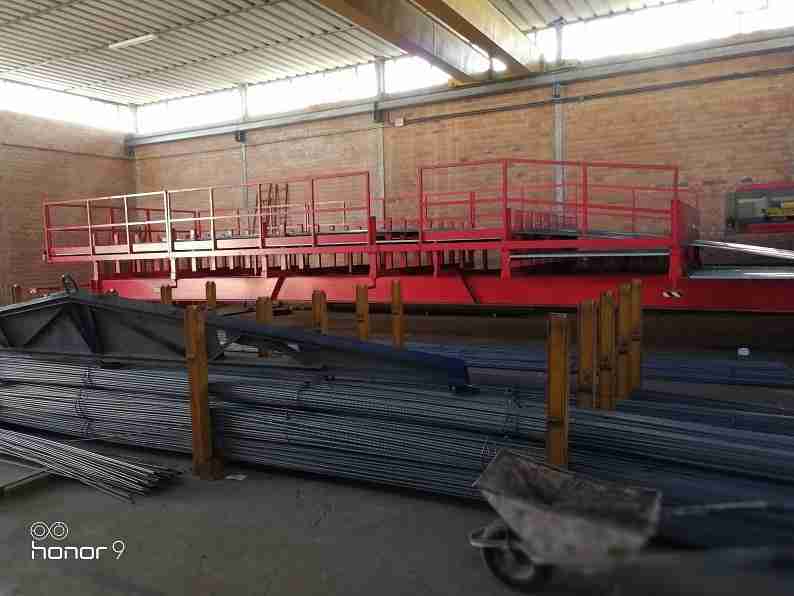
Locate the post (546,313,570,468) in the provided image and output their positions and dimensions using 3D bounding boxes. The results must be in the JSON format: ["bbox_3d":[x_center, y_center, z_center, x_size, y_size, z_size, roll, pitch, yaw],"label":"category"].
[{"bbox_3d":[0.954,0.750,3.640,0.120,1.314,0.120,1,6,28],"label":"post"}]

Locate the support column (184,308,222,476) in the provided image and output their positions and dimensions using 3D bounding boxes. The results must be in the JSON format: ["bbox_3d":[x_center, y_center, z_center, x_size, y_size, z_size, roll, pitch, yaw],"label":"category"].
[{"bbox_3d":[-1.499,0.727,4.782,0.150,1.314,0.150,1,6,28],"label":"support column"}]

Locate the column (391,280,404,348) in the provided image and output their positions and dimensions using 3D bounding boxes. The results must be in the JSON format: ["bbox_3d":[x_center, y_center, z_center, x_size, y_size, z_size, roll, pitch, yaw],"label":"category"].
[{"bbox_3d":[0.020,0.459,7.403,0.120,1.314,0.120,1,6,28],"label":"column"}]

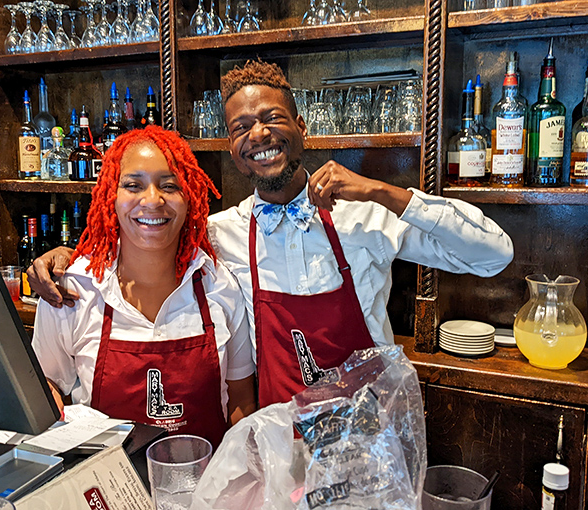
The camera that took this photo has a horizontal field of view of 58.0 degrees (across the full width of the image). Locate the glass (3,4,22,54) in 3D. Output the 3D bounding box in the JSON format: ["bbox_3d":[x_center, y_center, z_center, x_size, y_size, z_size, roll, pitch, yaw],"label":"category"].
[{"bbox_3d":[-1.059,-0.834,1.991,0.066,0.194,0.066,4,8,21],"label":"glass"}]

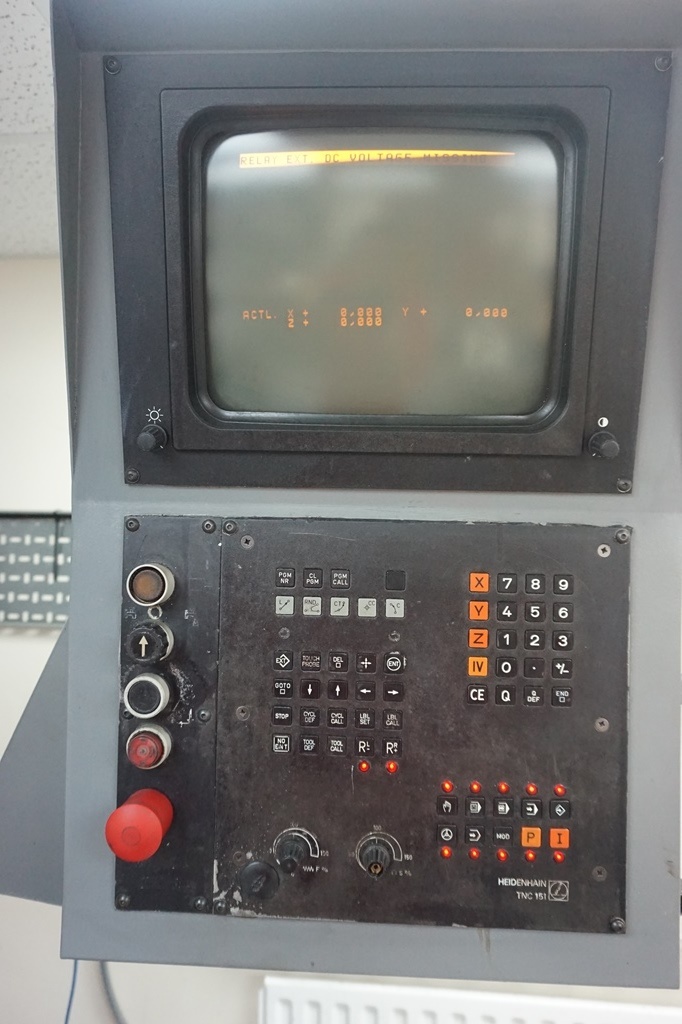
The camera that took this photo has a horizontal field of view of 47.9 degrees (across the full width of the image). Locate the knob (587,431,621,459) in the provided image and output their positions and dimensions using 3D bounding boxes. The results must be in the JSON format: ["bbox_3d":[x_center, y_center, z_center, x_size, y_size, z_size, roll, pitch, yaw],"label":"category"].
[{"bbox_3d":[0.177,-0.043,0.512,0.018,0.018,0.018,1,12,2],"label":"knob"}]

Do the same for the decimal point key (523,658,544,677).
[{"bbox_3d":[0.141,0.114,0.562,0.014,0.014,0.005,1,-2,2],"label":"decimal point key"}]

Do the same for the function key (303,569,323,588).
[{"bbox_3d":[-0.020,0.047,0.543,0.013,0.013,0.005,1,-1,2],"label":"function key"}]

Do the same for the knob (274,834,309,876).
[{"bbox_3d":[-0.036,0.247,0.548,0.024,0.024,0.025,1,-2,2],"label":"knob"}]

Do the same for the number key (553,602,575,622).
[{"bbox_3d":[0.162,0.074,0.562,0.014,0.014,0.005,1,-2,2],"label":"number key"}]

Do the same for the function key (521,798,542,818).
[{"bbox_3d":[0.132,0.206,0.533,0.013,0.013,0.005,1,-1,2],"label":"function key"}]

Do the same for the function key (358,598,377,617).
[{"bbox_3d":[0.019,0.067,0.535,0.013,0.013,0.006,1,-1,3],"label":"function key"}]

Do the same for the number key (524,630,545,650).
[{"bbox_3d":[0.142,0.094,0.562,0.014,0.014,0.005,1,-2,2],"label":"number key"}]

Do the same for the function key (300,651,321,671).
[{"bbox_3d":[-0.021,0.105,0.537,0.013,0.013,0.006,1,-1,3],"label":"function key"}]

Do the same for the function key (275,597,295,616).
[{"bbox_3d":[-0.039,0.066,0.538,0.013,0.013,0.006,1,-1,3],"label":"function key"}]

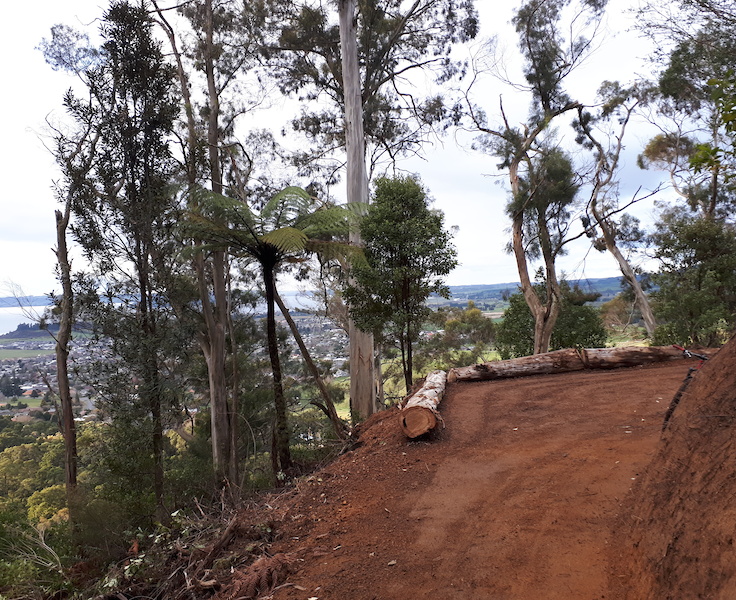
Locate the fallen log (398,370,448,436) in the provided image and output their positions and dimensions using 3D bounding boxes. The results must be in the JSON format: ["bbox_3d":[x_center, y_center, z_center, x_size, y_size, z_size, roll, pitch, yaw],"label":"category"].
[{"bbox_3d":[0.830,1.304,8.375,0.390,0.370,3.299,-2,1,10],"label":"fallen log"}]

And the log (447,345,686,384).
[{"bbox_3d":[3.773,1.122,11.249,5.064,0.400,0.400,-2,1,-20],"label":"log"}]

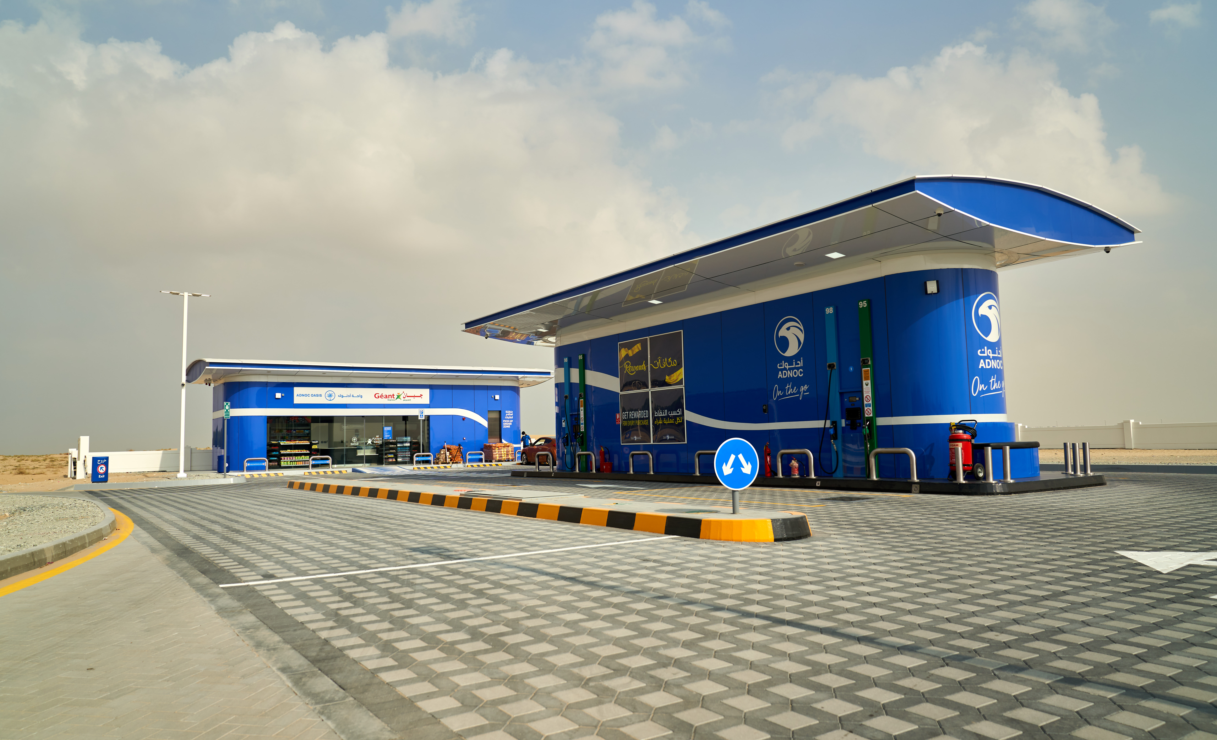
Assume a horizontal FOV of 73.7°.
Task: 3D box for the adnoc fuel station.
[{"bbox_3d":[3.299,0.134,22.256,7.800,5.700,17.500,2,-6,-34],"label":"adnoc fuel station"}]

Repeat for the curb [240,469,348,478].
[{"bbox_3d":[-13.424,4.439,34.712,4.550,0.130,0.200,2,-6,-34],"label":"curb"}]

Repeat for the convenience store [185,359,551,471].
[{"bbox_3d":[-12.260,2.379,42.878,17.400,5.300,7.500,2,-6,-34],"label":"convenience store"}]

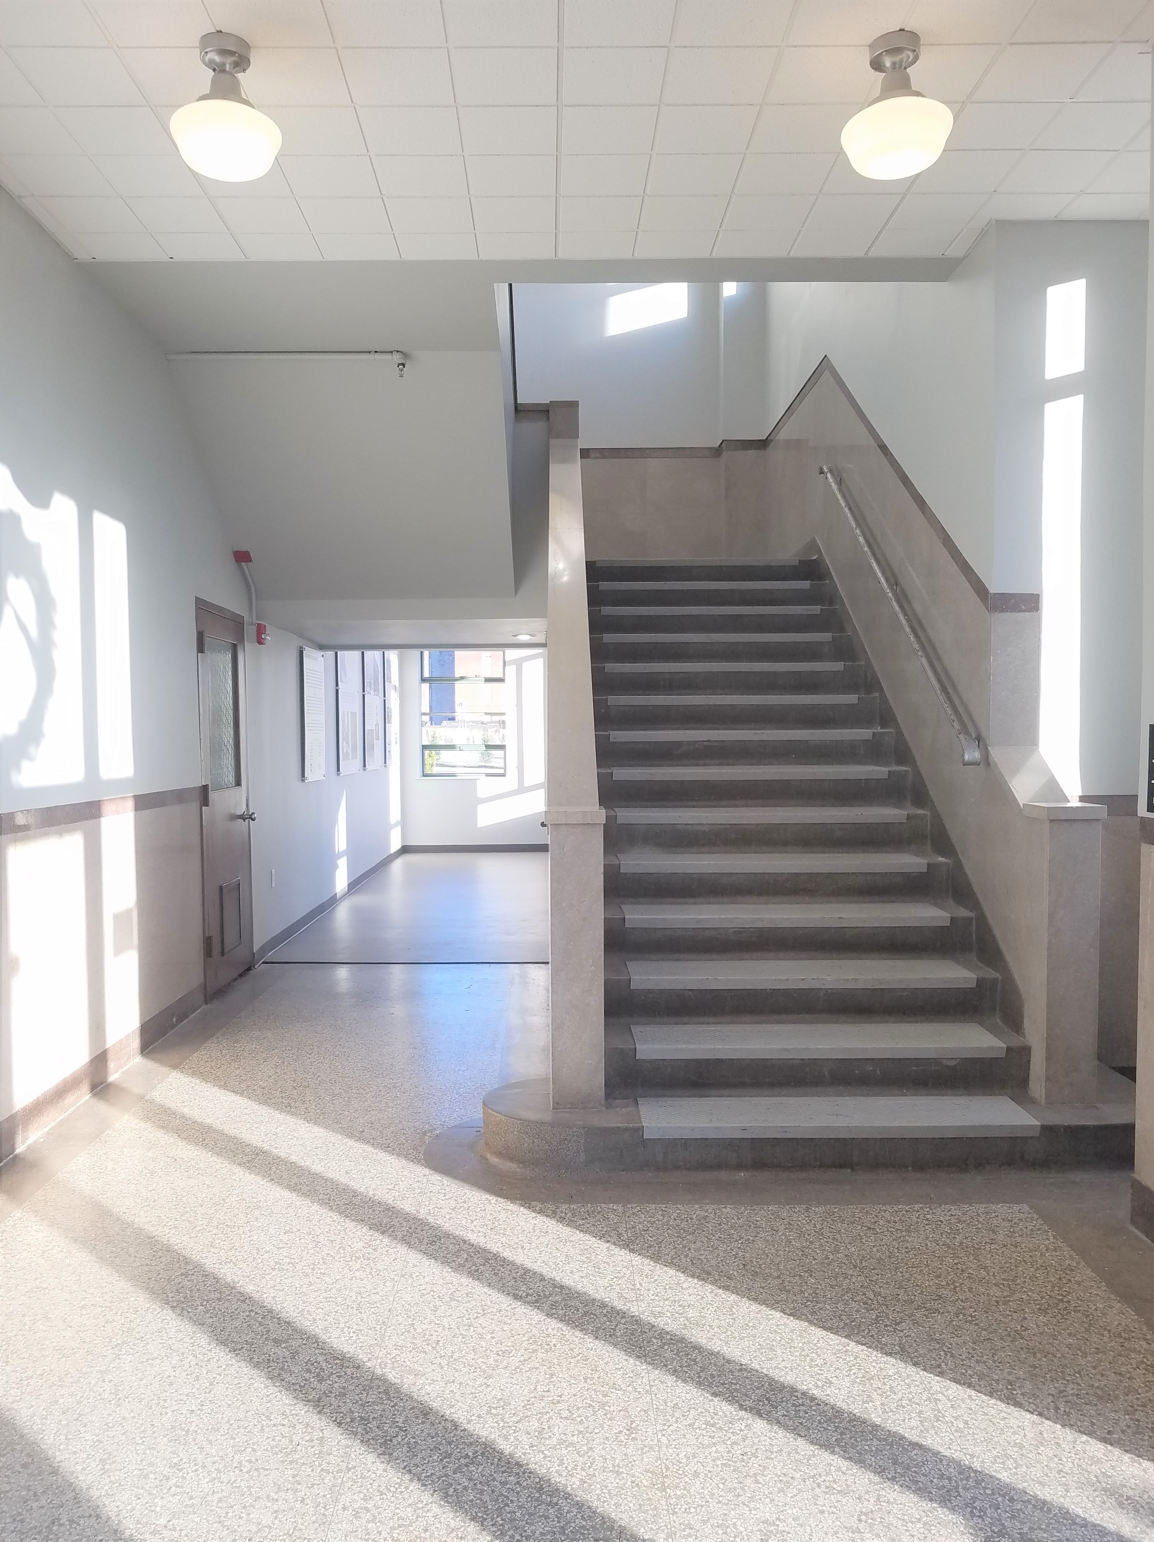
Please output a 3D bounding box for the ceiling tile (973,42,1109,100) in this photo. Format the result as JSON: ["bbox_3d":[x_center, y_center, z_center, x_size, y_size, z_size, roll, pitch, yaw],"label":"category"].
[{"bbox_3d":[1.327,-2.017,3.345,0.305,0.019,0.300,-1,2,-1],"label":"ceiling tile"}]

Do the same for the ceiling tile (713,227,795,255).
[{"bbox_3d":[0.692,-2.057,4.507,0.302,0.020,0.266,-1,3,-1],"label":"ceiling tile"}]

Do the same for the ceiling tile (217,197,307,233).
[{"bbox_3d":[-1.134,-2.022,4.199,0.305,0.019,0.300,-1,2,-1],"label":"ceiling tile"}]

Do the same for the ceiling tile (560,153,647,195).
[{"bbox_3d":[0.095,-2.025,3.919,0.305,0.019,0.300,-1,2,-1],"label":"ceiling tile"}]

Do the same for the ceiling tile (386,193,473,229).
[{"bbox_3d":[-0.527,-2.016,4.179,0.302,0.020,0.300,-1,2,-1],"label":"ceiling tile"}]

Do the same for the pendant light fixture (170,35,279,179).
[{"bbox_3d":[-0.966,-1.820,3.176,0.296,0.319,0.296,-1,2,-1],"label":"pendant light fixture"}]

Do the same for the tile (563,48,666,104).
[{"bbox_3d":[0.104,-1.984,3.296,0.302,0.020,0.302,-1,3,-1],"label":"tile"}]

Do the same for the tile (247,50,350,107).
[{"bbox_3d":[-0.822,-2.023,3.368,0.305,0.020,0.305,-1,2,-1],"label":"tile"}]

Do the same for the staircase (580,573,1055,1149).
[{"bbox_3d":[0.815,-0.012,5.516,1.499,2.521,3.681,-1,2,-1],"label":"staircase"}]

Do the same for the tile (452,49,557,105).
[{"bbox_3d":[-0.204,-2.030,3.375,0.305,0.020,0.305,-1,2,-1],"label":"tile"}]

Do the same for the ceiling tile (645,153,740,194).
[{"bbox_3d":[0.403,-2.056,3.977,0.305,0.020,0.305,-1,2,-1],"label":"ceiling tile"}]

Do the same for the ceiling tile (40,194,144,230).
[{"bbox_3d":[-1.746,-2.016,4.191,0.305,0.019,0.300,-1,2,-1],"label":"ceiling tile"}]

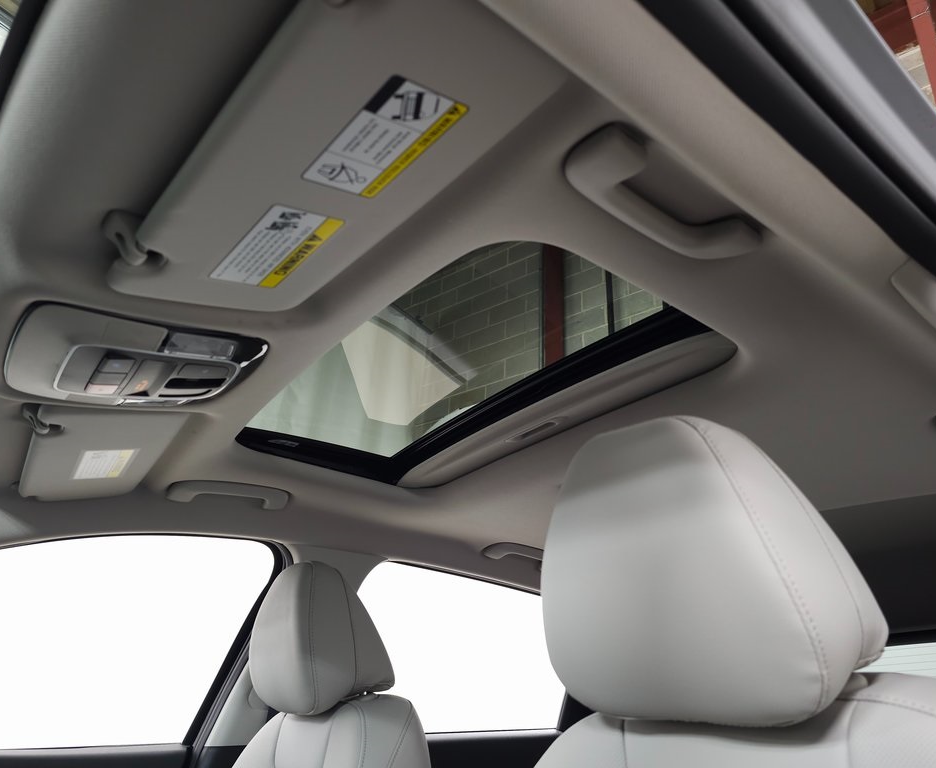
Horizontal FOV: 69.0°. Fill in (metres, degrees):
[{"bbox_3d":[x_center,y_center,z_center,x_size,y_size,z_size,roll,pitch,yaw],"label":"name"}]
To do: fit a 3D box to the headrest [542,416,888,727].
[{"bbox_3d":[0.180,0.155,0.586,0.175,0.243,0.258,17,-30,-34],"label":"headrest"}]

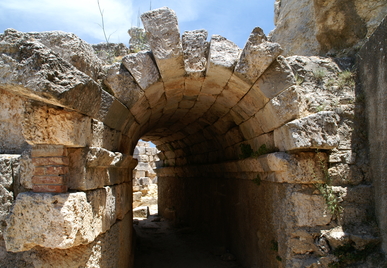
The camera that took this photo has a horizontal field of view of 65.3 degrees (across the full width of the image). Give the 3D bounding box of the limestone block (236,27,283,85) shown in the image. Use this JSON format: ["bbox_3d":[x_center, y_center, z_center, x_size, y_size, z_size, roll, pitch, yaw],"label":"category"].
[{"bbox_3d":[0.671,-0.802,3.517,0.370,0.549,0.525,36,-8,1],"label":"limestone block"}]

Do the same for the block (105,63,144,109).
[{"bbox_3d":[-0.888,-0.579,4.048,0.293,0.583,0.525,-41,-3,-7],"label":"block"}]

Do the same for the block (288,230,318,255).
[{"bbox_3d":[1.179,1.210,3.376,0.330,0.250,0.320,0,-7,-4],"label":"block"}]

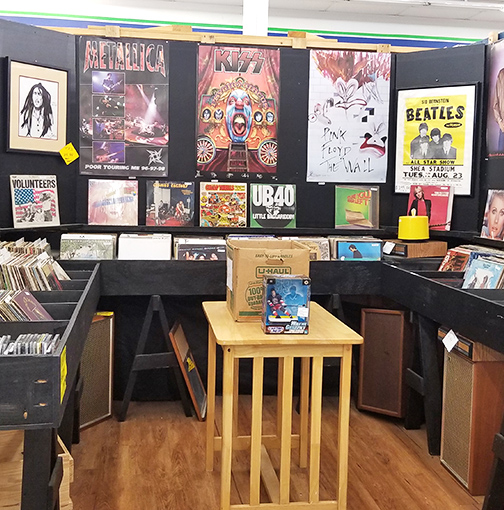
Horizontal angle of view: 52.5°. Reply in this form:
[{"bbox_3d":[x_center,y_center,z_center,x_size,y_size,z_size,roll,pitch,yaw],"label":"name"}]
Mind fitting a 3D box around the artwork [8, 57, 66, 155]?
[{"bbox_3d":[-1.300,-0.877,3.106,0.025,0.528,0.365,7,8,44],"label":"artwork"}]

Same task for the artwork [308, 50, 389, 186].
[{"bbox_3d":[0.678,-0.965,3.570,0.580,0.900,0.010,1,4,-7],"label":"artwork"}]

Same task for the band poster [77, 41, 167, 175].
[{"bbox_3d":[-0.830,-0.954,3.335,0.570,0.873,0.010,0,6,-7],"label":"band poster"}]

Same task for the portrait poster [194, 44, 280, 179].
[{"bbox_3d":[-0.092,-0.943,3.424,0.550,0.870,0.010,0,6,-7],"label":"portrait poster"}]

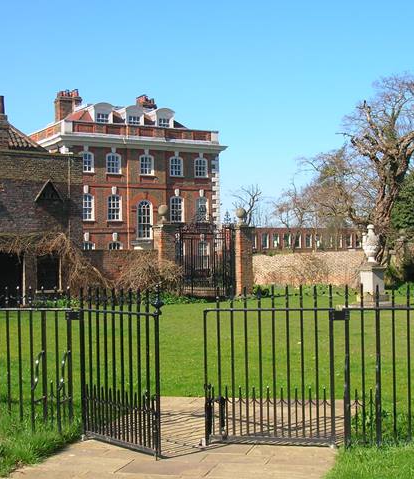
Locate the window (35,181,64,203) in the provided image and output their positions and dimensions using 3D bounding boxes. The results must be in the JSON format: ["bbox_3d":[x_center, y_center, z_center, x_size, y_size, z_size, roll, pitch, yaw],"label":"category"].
[{"bbox_3d":[-5.275,-1.633,26.082,0.900,0.720,0.340,0,-1,-34],"label":"window"}]

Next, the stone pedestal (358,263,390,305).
[{"bbox_3d":[5.064,1.353,23.600,0.700,1.186,0.700,0,-1,-32],"label":"stone pedestal"}]

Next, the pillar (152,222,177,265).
[{"bbox_3d":[-1.548,0.835,28.180,0.640,2.783,0.640,0,-1,-34],"label":"pillar"}]

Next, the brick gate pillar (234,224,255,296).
[{"bbox_3d":[1.392,0.851,30.000,0.640,2.783,0.640,0,-1,-34],"label":"brick gate pillar"}]

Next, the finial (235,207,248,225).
[{"bbox_3d":[1.334,-0.903,30.000,0.420,0.684,0.420,0,-1,-34],"label":"finial"}]

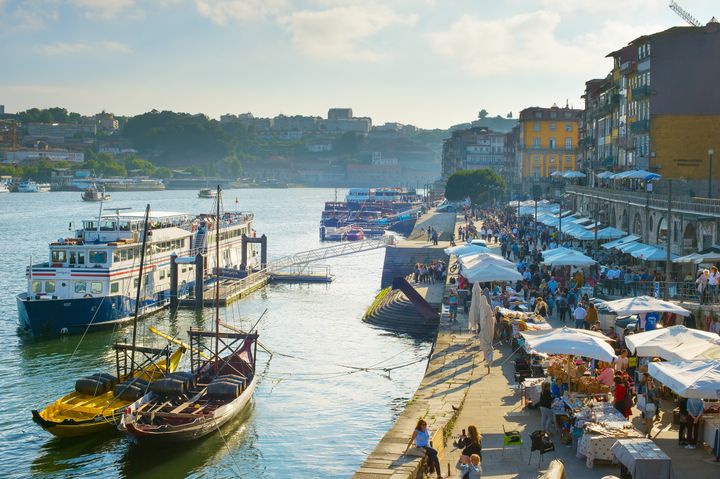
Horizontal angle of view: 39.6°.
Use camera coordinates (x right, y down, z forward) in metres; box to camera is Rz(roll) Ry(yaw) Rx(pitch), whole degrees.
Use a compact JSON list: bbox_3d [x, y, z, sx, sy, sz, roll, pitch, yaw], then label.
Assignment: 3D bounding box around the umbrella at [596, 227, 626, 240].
[{"bbox_3d":[22.077,0.564,89.500,3.100,2.900,3.100,0,4,6],"label":"umbrella"}]

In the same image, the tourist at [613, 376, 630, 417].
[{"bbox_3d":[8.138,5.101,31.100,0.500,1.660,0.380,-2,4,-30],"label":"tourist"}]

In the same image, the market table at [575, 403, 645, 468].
[{"bbox_3d":[7.854,6.215,32.111,1.650,0.930,4.100,1,4,1],"label":"market table"}]

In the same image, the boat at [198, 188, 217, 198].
[{"bbox_3d":[-84.305,-25.710,552.432,4.500,5.200,13.000,-4,5,-45],"label":"boat"}]

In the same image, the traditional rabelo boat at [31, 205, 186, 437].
[{"bbox_3d":[-12.586,3.620,52.071,3.900,10.600,12.600,3,4,25],"label":"traditional rabelo boat"}]

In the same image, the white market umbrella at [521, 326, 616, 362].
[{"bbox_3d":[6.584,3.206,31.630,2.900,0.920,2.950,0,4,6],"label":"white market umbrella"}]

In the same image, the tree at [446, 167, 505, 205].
[{"bbox_3d":[22.087,-9.092,191.095,11.800,9.200,11.500,0,4,7],"label":"tree"}]

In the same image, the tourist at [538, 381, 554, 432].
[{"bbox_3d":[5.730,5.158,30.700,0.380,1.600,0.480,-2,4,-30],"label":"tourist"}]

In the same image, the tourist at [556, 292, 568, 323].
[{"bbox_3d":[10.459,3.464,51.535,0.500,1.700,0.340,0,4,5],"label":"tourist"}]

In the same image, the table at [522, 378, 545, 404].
[{"bbox_3d":[6.546,5.830,37.686,0.950,0.860,1.150,1,4,6],"label":"table"}]

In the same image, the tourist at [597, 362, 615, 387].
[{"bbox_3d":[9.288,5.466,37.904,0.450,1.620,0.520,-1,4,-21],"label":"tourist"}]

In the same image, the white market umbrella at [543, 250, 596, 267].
[{"bbox_3d":[15.174,2.471,72.767,3.400,2.850,3.200,1,4,3],"label":"white market umbrella"}]

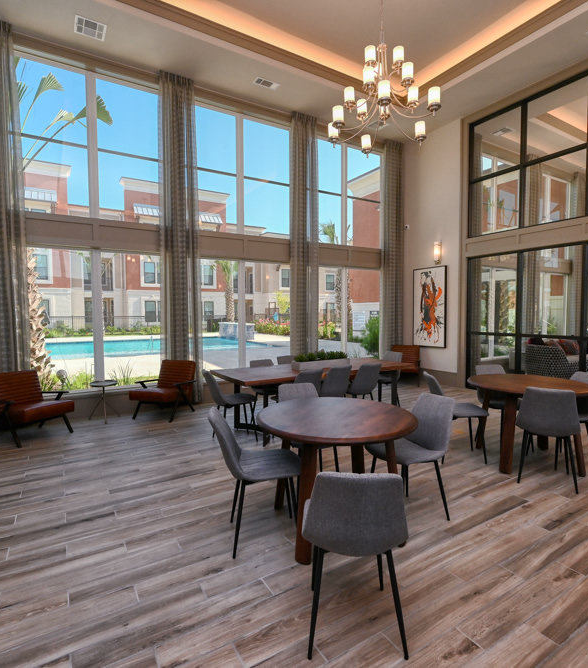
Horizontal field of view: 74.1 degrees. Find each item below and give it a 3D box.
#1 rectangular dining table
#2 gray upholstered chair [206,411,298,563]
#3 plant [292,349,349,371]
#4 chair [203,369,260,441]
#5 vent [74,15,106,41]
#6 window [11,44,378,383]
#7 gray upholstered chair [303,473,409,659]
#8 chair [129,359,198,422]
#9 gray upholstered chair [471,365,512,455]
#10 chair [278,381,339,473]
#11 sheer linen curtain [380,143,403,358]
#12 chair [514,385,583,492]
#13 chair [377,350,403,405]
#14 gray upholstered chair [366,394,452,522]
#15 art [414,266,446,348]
[{"bbox_3d":[0.352,0.806,5.090,2.650,0.755,0.950,-2,4,-32],"label":"rectangular dining table"},{"bbox_3d":[-0.212,0.909,2.513,0.580,0.830,0.470,-1,3,-9],"label":"gray upholstered chair"},{"bbox_3d":[0.378,0.331,5.105,0.840,0.225,0.140,-2,4,-31],"label":"plant"},{"bbox_3d":[-0.690,0.813,4.391,0.580,0.830,0.470,-1,3,-20],"label":"chair"},{"bbox_3d":[-2.516,-3.753,4.811,0.335,0.030,0.330,-2,4,-31],"label":"vent"},{"bbox_3d":[-0.851,-1.521,6.668,6.430,4.480,0.120,-2,4,-31],"label":"window"},{"bbox_3d":[0.264,0.914,1.724,0.458,0.826,0.569,0,3,1],"label":"gray upholstered chair"},{"bbox_3d":[-1.818,0.775,5.468,0.655,0.735,0.796,0,3,17],"label":"chair"},{"bbox_3d":[2.263,0.794,4.222,0.470,0.840,0.545,-1,3,-6],"label":"gray upholstered chair"},{"bbox_3d":[0.116,0.842,3.104,0.458,0.826,0.569,-2,3,-19],"label":"chair"},{"bbox_3d":[2.077,-1.487,8.217,0.570,4.980,0.160,-2,4,-31],"label":"sheer linen curtain"},{"bbox_3d":[2.162,0.850,3.326,0.470,0.830,0.580,1,4,30],"label":"chair"},{"bbox_3d":[1.333,0.711,5.863,0.545,0.840,0.470,-3,4,-36],"label":"chair"},{"bbox_3d":[0.838,0.881,2.788,0.545,0.840,0.470,-2,4,-28],"label":"gray upholstered chair"},{"bbox_3d":[2.792,-0.542,8.017,0.055,1.615,0.765,-2,4,-31],"label":"art"}]

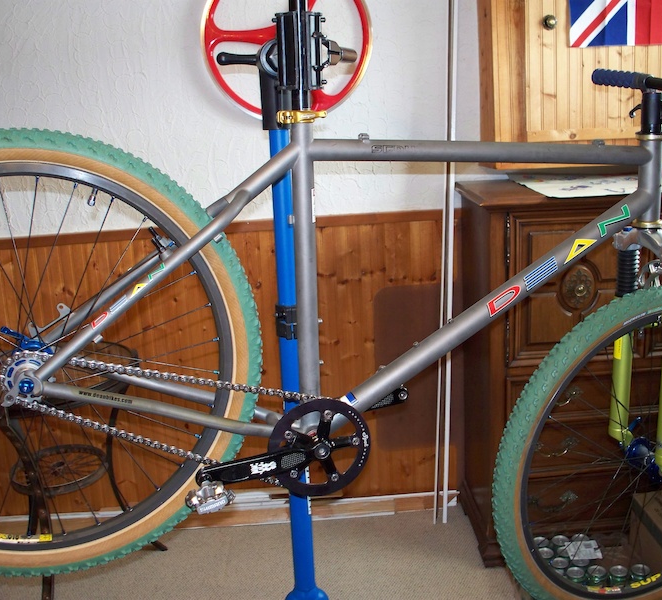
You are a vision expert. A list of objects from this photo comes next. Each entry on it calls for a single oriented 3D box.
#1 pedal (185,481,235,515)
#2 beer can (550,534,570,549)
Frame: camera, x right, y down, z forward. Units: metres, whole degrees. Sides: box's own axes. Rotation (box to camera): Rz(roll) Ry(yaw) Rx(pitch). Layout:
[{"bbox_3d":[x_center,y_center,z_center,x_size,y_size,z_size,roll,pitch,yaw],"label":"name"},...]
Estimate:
[{"bbox_3d":[-0.162,0.265,1.118,0.072,0.035,0.078,-17,18,-11],"label":"pedal"},{"bbox_3d":[0.740,0.833,2.692,0.066,0.125,0.066,-3,15,1],"label":"beer can"}]

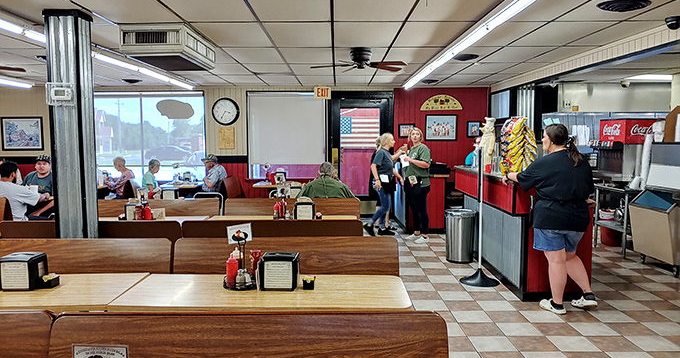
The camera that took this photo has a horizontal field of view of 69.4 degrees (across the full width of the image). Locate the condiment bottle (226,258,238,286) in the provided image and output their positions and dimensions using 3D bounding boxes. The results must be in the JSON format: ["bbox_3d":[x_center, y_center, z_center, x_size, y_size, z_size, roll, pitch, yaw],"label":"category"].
[{"bbox_3d":[-0.583,0.496,2.682,0.065,0.171,0.065,0,5,0],"label":"condiment bottle"}]

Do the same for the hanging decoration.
[{"bbox_3d":[1.913,-1.433,9.221,0.806,0.306,0.031,0,5,0],"label":"hanging decoration"}]

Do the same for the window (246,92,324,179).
[{"bbox_3d":[-1.010,-0.837,9.212,1.500,1.630,0.080,0,5,0],"label":"window"}]

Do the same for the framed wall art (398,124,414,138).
[{"bbox_3d":[1.267,-0.898,9.261,0.316,0.262,0.031,0,5,0],"label":"framed wall art"}]

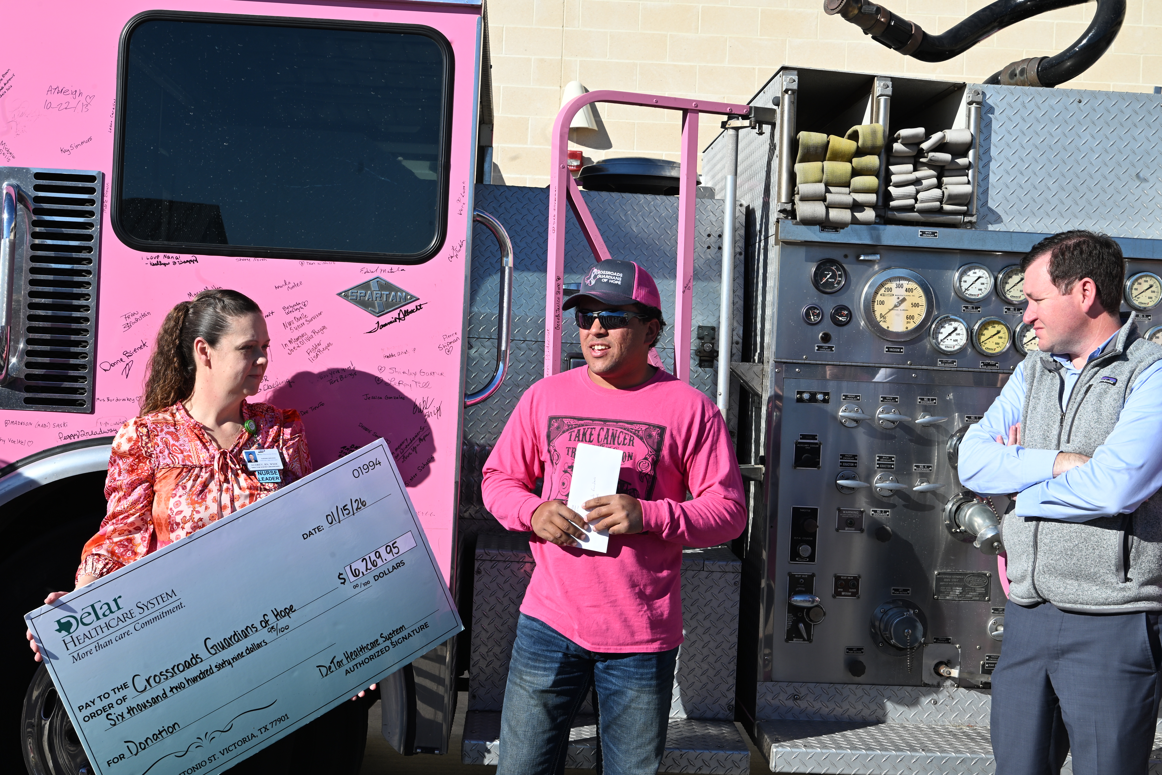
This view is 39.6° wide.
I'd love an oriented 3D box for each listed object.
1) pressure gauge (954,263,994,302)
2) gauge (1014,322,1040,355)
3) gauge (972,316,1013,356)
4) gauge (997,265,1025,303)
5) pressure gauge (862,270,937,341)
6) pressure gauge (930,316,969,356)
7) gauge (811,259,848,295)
[{"bbox_3d":[1.067,-0.285,4.378,0.103,0.103,0.034,3,-1,-4],"label":"pressure gauge"},{"bbox_3d":[1.232,-0.135,4.387,0.103,0.103,0.034,3,-1,-4],"label":"gauge"},{"bbox_3d":[1.115,-0.139,4.379,0.103,0.103,0.034,3,-1,-4],"label":"gauge"},{"bbox_3d":[1.184,-0.280,4.386,0.103,0.103,0.034,3,-1,-4],"label":"gauge"},{"bbox_3d":[0.855,-0.223,4.357,0.194,0.194,0.046,3,-1,-4],"label":"pressure gauge"},{"bbox_3d":[0.996,-0.143,4.371,0.103,0.103,0.034,3,-1,-4],"label":"pressure gauge"},{"bbox_3d":[0.669,-0.300,4.354,0.093,0.093,0.028,3,-1,-4],"label":"gauge"}]

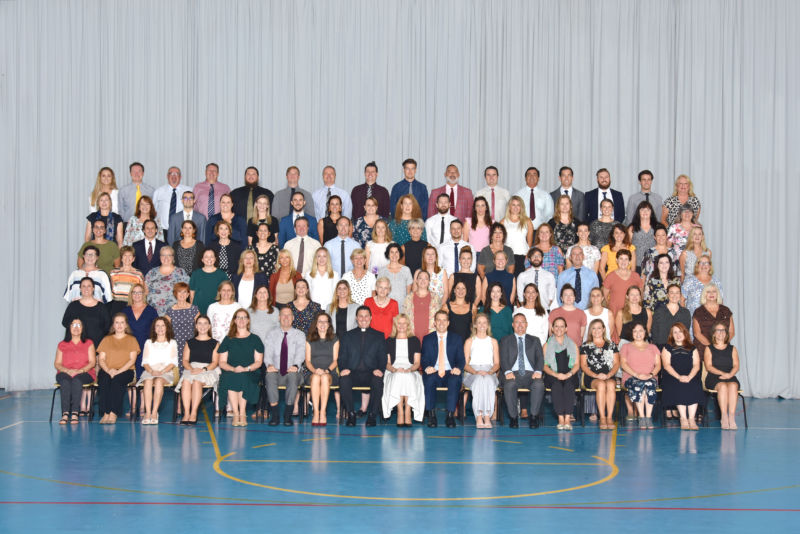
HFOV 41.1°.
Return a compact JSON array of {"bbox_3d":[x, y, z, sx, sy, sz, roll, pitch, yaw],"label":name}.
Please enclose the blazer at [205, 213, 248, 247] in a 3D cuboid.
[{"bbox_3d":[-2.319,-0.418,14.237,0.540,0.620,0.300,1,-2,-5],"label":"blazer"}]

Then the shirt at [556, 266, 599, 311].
[{"bbox_3d":[2.270,0.308,13.617,0.540,0.630,0.300,0,-2,5],"label":"shirt"}]

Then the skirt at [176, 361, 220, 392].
[{"bbox_3d":[-2.383,1.311,12.620,0.540,0.340,0.500,1,-2,1],"label":"skirt"}]

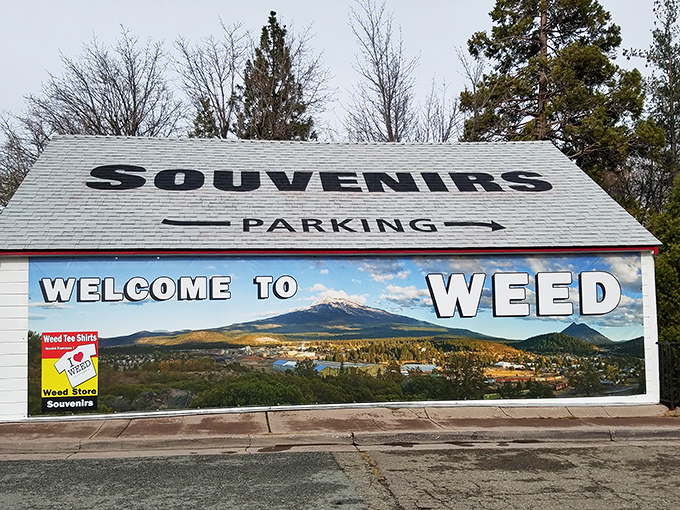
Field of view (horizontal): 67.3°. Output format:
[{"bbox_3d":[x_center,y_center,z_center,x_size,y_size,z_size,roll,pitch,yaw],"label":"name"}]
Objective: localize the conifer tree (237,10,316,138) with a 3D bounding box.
[{"bbox_3d":[-2.782,-4.054,21.700,4.200,12.800,4.200,-1,-3,0],"label":"conifer tree"}]

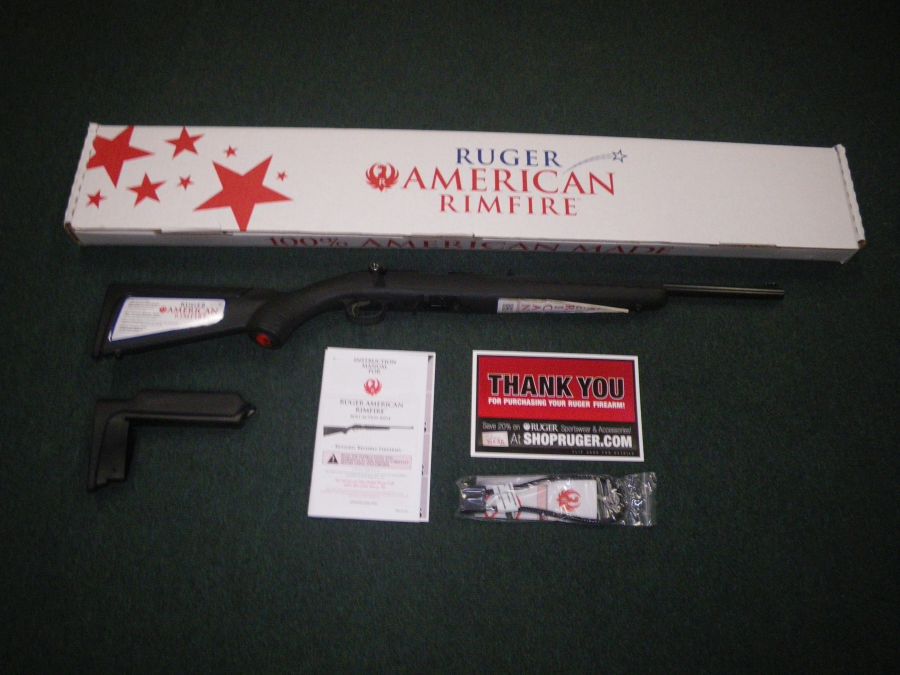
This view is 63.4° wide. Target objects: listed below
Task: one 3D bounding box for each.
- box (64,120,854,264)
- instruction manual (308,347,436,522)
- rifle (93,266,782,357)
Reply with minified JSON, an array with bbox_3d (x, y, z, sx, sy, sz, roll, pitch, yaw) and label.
[{"bbox_3d":[0.029,-0.200,0.999,1.068,0.059,0.156,1,69,-1],"label":"box"},{"bbox_3d":[-0.093,0.119,0.903,0.144,0.006,0.213,3,69,-1],"label":"instruction manual"},{"bbox_3d":[-0.003,-0.028,0.929,0.904,0.066,0.144,3,69,-1],"label":"rifle"}]

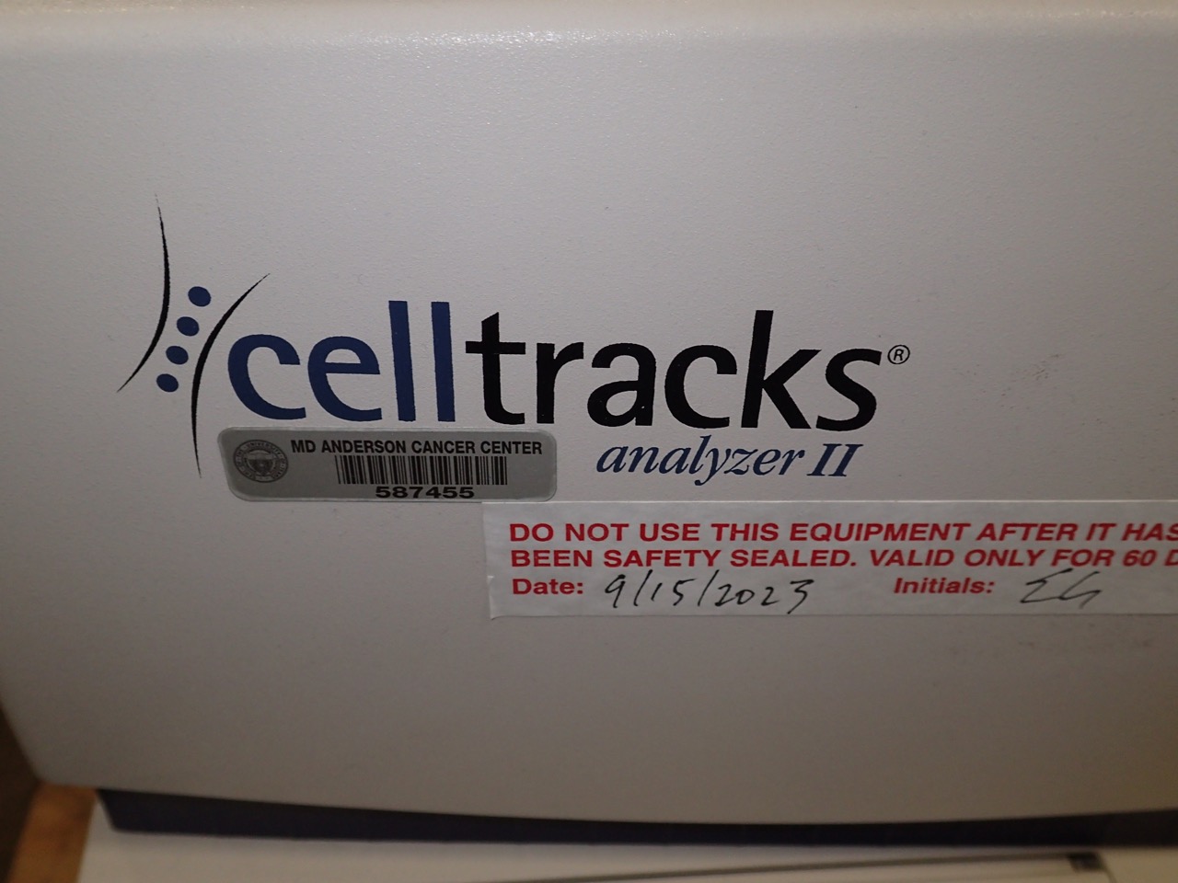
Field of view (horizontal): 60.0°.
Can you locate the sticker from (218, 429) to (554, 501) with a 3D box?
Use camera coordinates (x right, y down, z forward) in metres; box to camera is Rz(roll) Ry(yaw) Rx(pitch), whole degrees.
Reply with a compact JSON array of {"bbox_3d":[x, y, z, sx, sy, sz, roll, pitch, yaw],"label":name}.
[{"bbox_3d":[-0.032,0.004,0.165,0.053,0.015,0.001,1,34,-1],"label":"sticker"}]

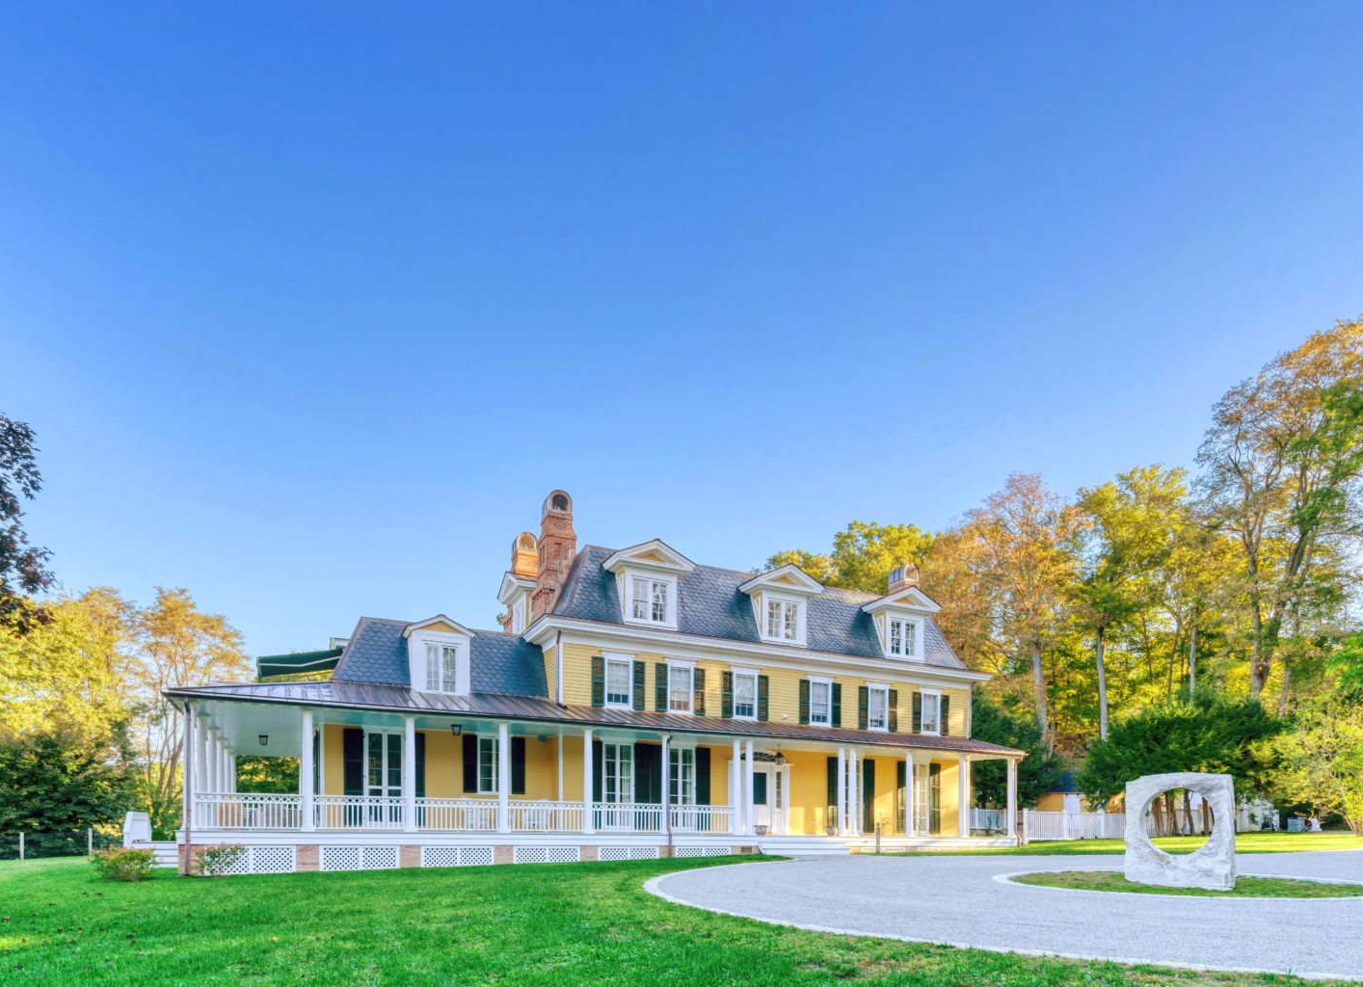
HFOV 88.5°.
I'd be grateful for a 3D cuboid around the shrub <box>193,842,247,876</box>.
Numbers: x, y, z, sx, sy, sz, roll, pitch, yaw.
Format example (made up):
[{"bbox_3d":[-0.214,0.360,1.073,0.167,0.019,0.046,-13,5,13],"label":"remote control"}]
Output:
[{"bbox_3d":[-10.695,8.486,16.200,1.150,0.700,0.900,5,-11,-26],"label":"shrub"}]

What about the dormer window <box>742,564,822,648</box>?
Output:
[{"bbox_3d":[3.438,4.186,24.704,2.500,2.600,1.600,11,-27,-23],"label":"dormer window"}]

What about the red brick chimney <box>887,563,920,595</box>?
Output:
[{"bbox_3d":[9.435,3.662,29.700,0.950,1.450,0.950,5,-11,-26],"label":"red brick chimney"}]

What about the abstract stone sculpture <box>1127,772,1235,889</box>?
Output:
[{"bbox_3d":[8.405,5.664,11.800,0.450,1.750,1.500,9,-14,-42],"label":"abstract stone sculpture"}]

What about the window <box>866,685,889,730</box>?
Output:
[{"bbox_3d":[7.763,8.451,27.600,1.100,1.850,0.150,5,-11,-26],"label":"window"}]

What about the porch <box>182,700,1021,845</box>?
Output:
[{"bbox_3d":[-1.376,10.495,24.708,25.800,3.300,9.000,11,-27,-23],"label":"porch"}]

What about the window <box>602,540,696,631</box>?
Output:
[{"bbox_3d":[-1.146,3.215,22.764,2.500,2.650,1.600,11,-27,-23],"label":"window"}]

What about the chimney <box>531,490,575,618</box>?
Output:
[{"bbox_3d":[-4.167,1.979,23.000,1.100,4.100,1.250,5,-11,-26],"label":"chimney"}]

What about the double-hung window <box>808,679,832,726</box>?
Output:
[{"bbox_3d":[5.242,7.887,26.400,1.100,1.830,0.150,5,-11,-26],"label":"double-hung window"}]

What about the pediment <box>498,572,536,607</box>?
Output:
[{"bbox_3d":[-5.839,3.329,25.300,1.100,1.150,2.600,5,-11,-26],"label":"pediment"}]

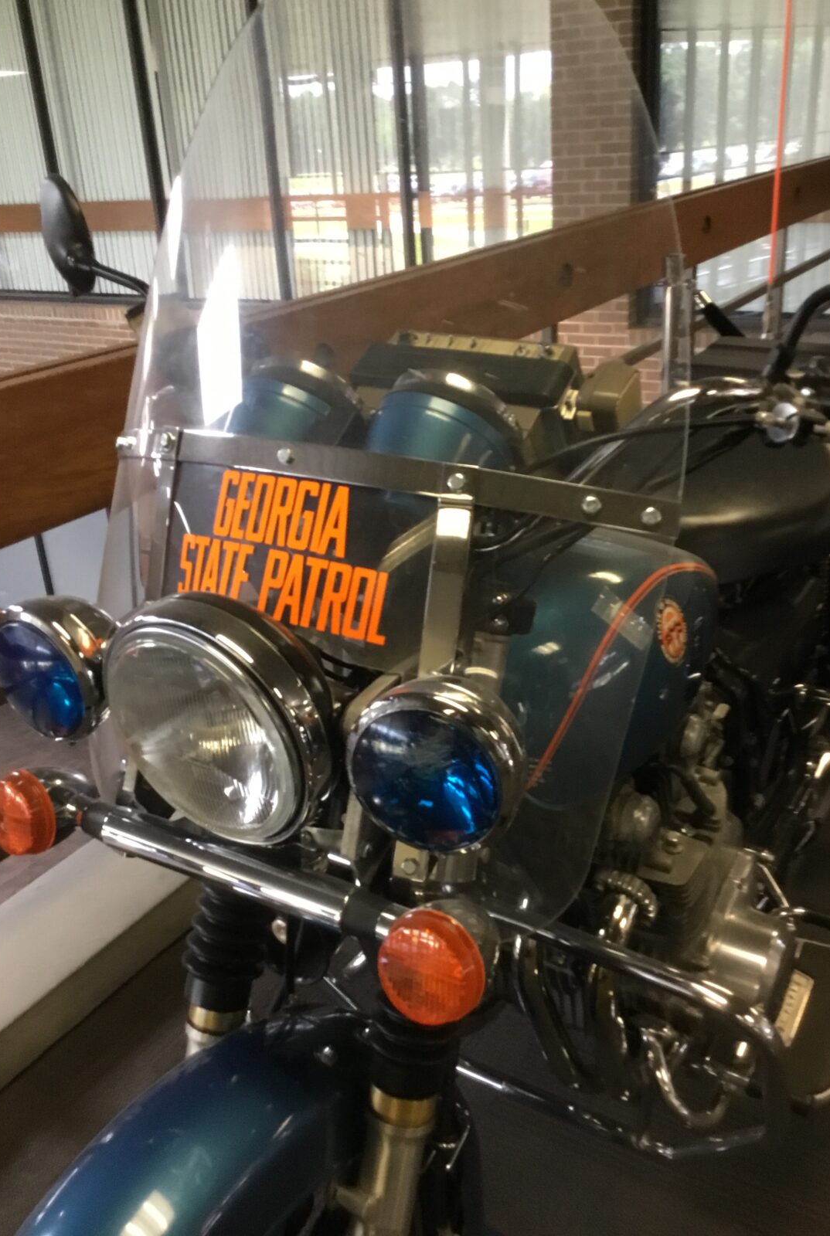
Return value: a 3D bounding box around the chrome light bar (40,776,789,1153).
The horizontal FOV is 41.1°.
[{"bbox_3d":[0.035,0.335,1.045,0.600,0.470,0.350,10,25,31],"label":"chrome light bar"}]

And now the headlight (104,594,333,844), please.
[{"bbox_3d":[-0.133,0.067,0.866,0.204,0.204,0.130,10,30,31],"label":"headlight"}]

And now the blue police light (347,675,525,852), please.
[{"bbox_3d":[0.022,0.093,0.770,0.124,0.124,0.098,8,26,28],"label":"blue police light"}]

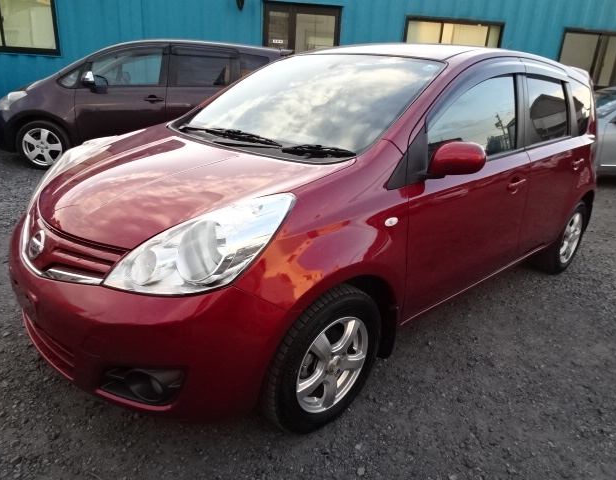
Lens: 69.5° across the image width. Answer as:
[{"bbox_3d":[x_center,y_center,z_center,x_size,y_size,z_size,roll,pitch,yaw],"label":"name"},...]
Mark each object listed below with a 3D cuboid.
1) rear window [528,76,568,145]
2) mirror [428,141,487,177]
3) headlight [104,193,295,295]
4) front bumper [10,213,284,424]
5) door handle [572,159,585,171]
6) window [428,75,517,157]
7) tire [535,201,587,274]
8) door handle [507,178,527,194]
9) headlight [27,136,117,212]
[{"bbox_3d":[1.457,-0.782,2.672,0.622,0.405,0.059,-14,14,-40],"label":"rear window"},{"bbox_3d":[0.570,-0.309,1.708,0.128,0.146,0.217,-14,26,-40],"label":"mirror"},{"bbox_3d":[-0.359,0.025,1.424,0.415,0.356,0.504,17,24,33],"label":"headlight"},{"bbox_3d":[-0.819,0.202,1.863,0.533,0.494,1.650,-14,26,-40],"label":"front bumper"},{"bbox_3d":[1.768,-0.495,2.905,0.207,0.064,0.059,-14,26,-40],"label":"door handle"},{"bbox_3d":[0.801,-0.605,2.106,0.869,0.428,0.069,-14,12,-40],"label":"window"},{"bbox_3d":[1.950,-0.027,3.423,0.579,0.579,0.178,-14,26,-40],"label":"tire"},{"bbox_3d":[1.081,-0.289,2.300,0.207,0.064,0.059,-14,26,-40],"label":"door handle"},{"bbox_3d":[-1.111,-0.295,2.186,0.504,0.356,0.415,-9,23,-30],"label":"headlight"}]

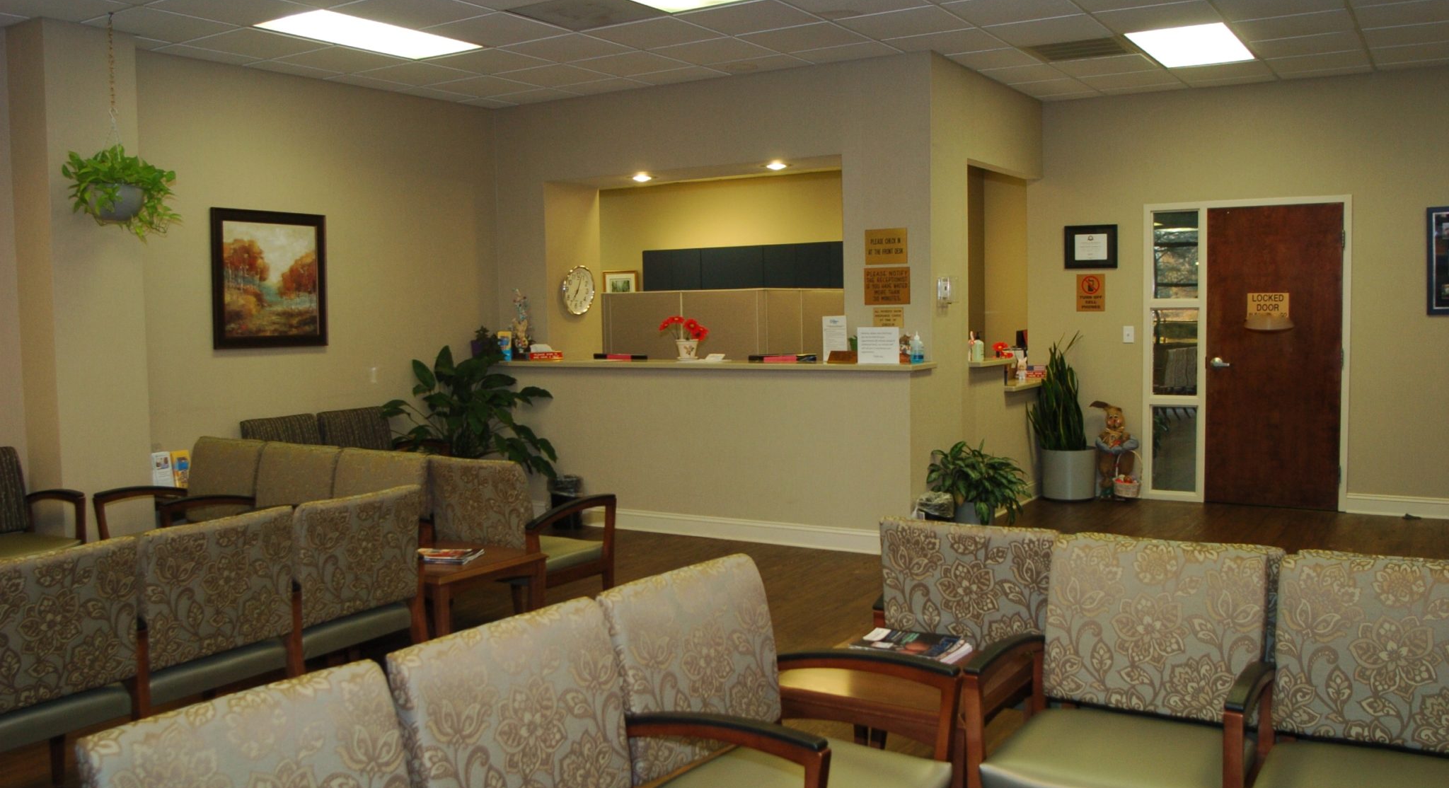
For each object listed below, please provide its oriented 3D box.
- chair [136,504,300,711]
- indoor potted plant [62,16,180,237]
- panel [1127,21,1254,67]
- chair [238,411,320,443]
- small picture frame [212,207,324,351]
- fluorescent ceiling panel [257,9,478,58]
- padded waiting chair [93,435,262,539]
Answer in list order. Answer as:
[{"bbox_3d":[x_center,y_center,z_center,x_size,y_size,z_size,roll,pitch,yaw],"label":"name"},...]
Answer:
[{"bbox_3d":[-1.771,0.809,3.888,0.640,0.880,0.600,2,5,32],"label":"chair"},{"bbox_3d":[-2.941,-1.278,5.804,0.500,1.120,0.510,2,5,32],"label":"indoor potted plant"},{"bbox_3d":[2.779,-2.053,7.122,0.575,0.050,1.170,2,5,32],"label":"panel"},{"bbox_3d":[-2.479,0.574,7.198,0.630,0.880,0.570,2,5,32],"label":"chair"},{"bbox_3d":[-2.774,-0.697,7.371,0.050,0.840,0.820,2,5,32],"label":"small picture frame"},{"bbox_3d":[-1.869,-1.928,6.490,0.575,0.050,1.170,2,5,32],"label":"fluorescent ceiling panel"},{"bbox_3d":[-2.588,0.679,5.815,0.590,0.880,0.640,2,5,32],"label":"padded waiting chair"}]

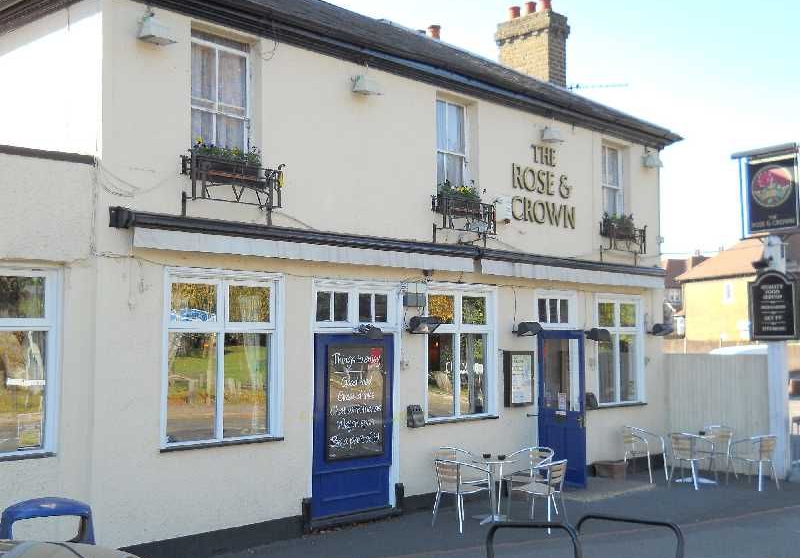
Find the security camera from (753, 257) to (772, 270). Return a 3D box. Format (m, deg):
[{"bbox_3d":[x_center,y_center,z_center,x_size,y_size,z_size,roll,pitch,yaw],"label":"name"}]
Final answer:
[{"bbox_3d":[5.329,-0.228,14.950,0.270,0.150,0.120,2,-4,-25],"label":"security camera"}]

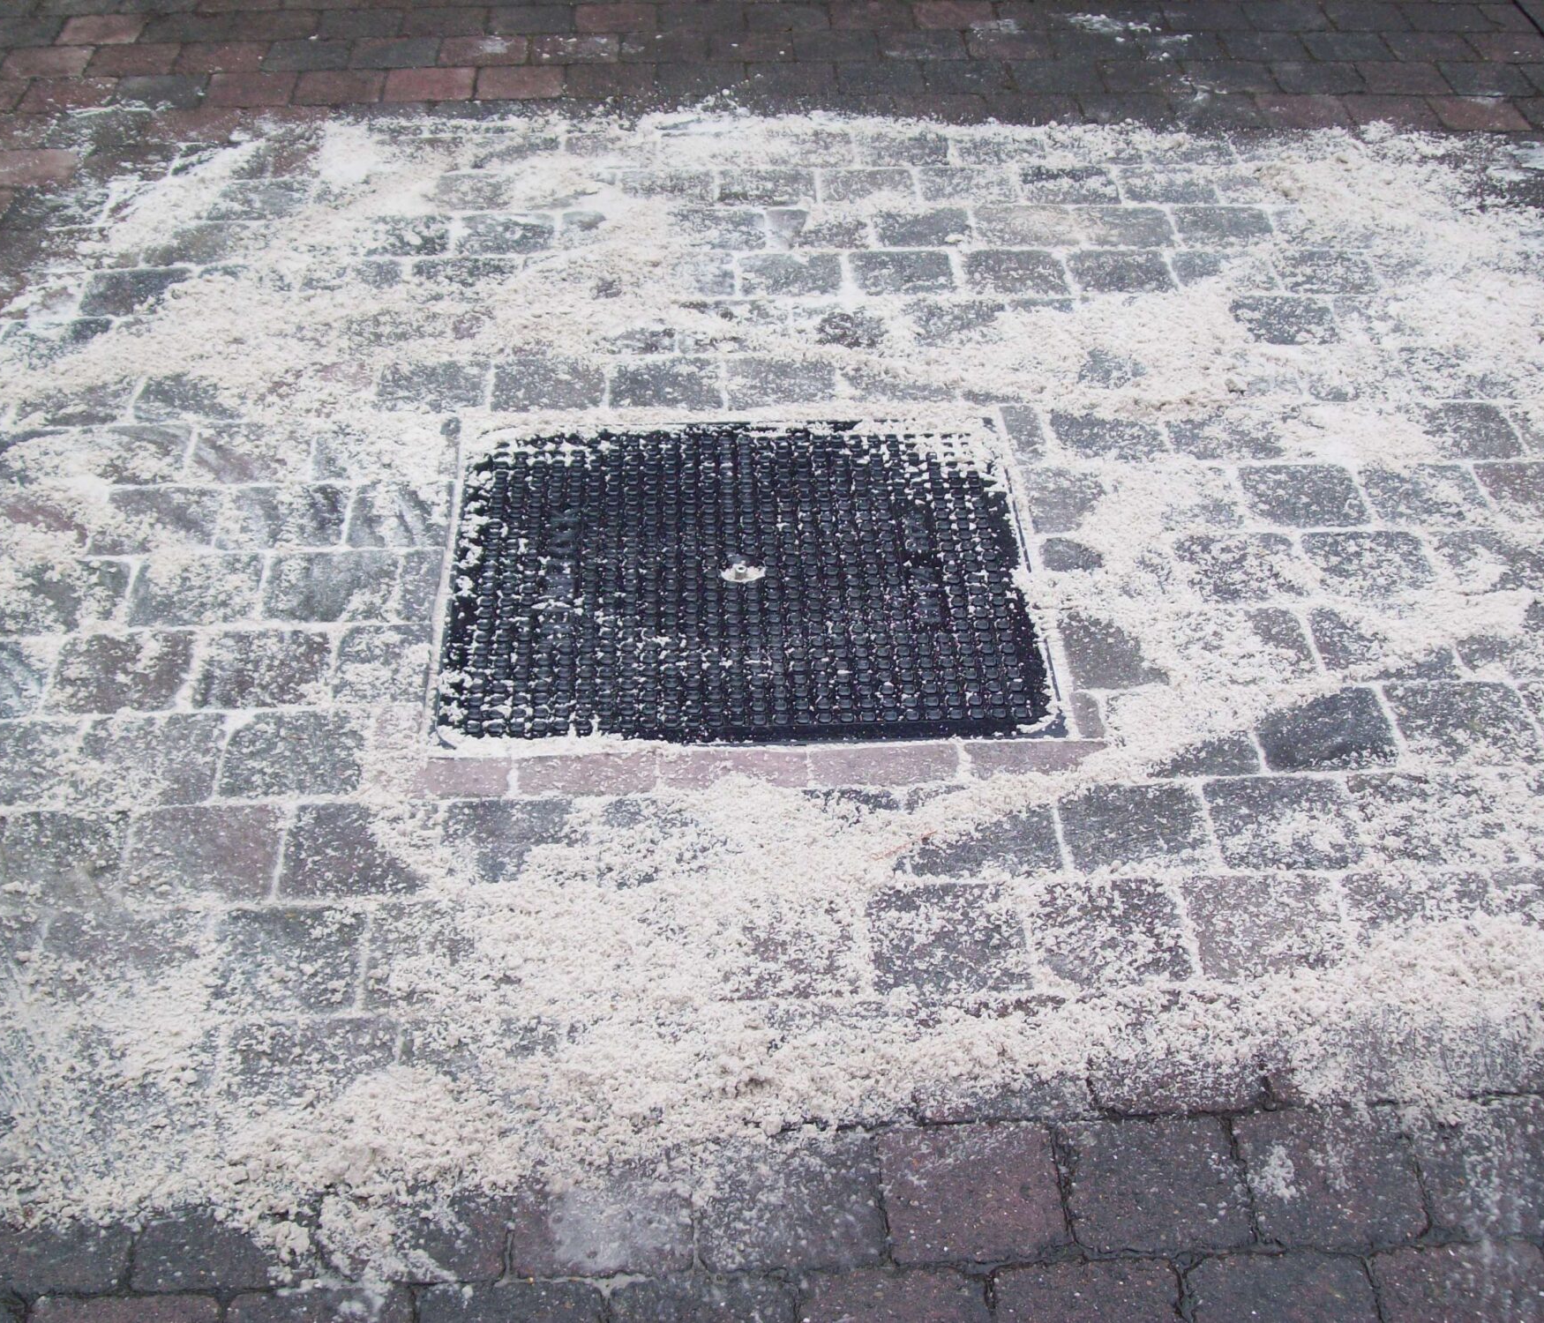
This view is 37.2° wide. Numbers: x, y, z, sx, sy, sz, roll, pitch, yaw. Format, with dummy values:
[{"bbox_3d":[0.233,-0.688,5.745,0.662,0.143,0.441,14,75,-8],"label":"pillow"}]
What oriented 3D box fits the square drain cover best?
[{"bbox_3d":[-0.035,-0.092,2.605,0.633,0.040,0.633,0,36,-3],"label":"square drain cover"}]

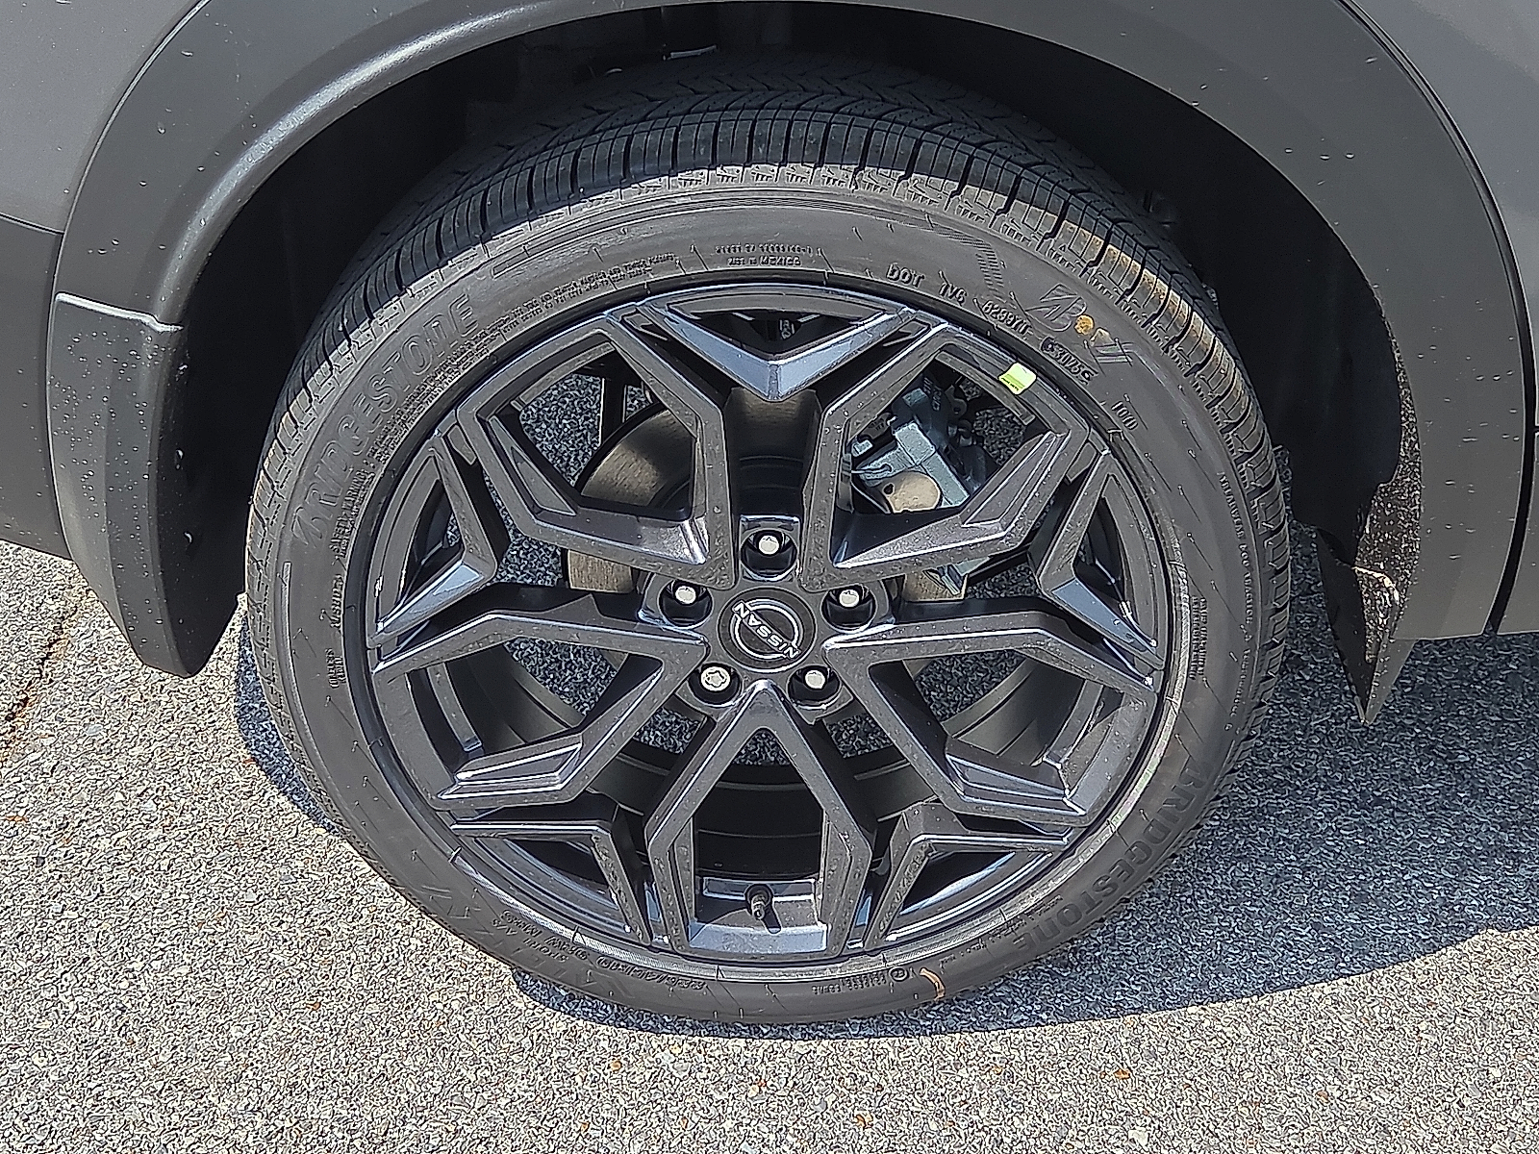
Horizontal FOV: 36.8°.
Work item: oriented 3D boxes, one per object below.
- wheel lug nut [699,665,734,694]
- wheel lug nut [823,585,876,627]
[{"bbox_3d":[-0.036,0.065,1.568,0.024,0.024,0.025,0,31,2],"label":"wheel lug nut"},{"bbox_3d":[0.053,0.012,1.535,0.028,0.027,0.026,0,31,2],"label":"wheel lug nut"}]

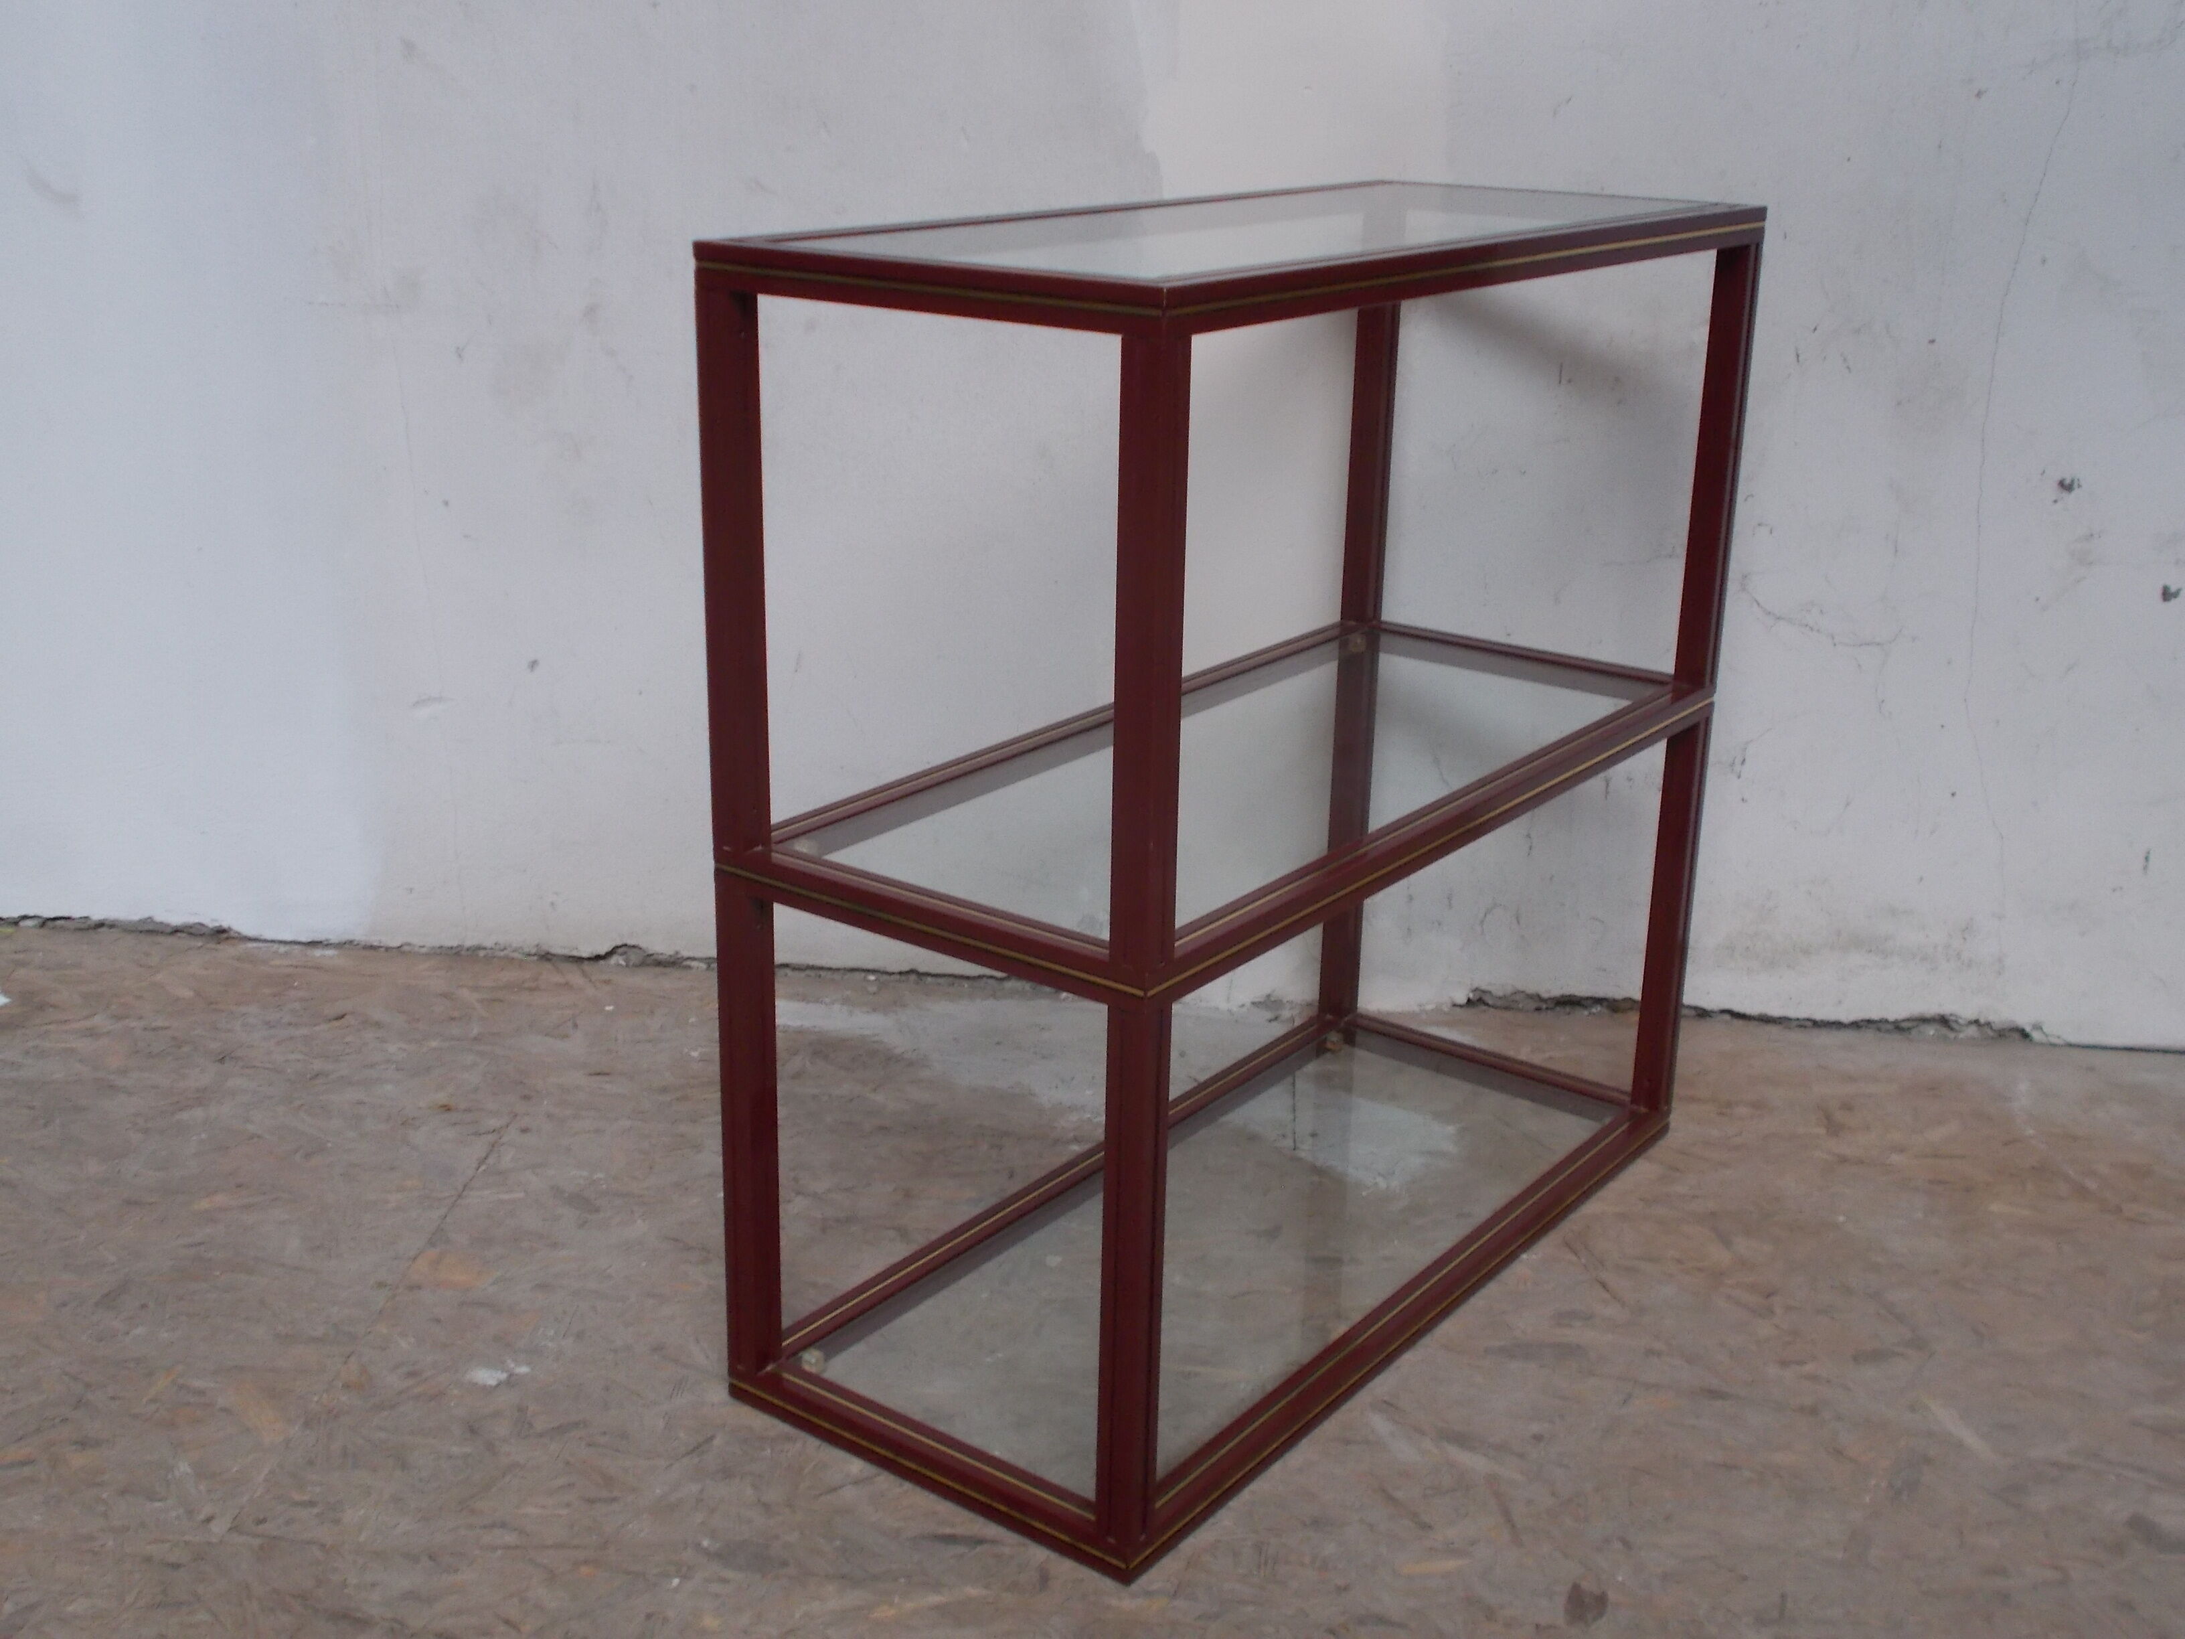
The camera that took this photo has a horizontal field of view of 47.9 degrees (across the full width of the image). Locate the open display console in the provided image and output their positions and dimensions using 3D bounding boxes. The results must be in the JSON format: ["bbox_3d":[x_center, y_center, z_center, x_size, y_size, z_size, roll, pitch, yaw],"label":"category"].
[{"bbox_3d":[0.147,-0.039,1.978,0.373,0.860,0.889,14,22,34],"label":"open display console"}]

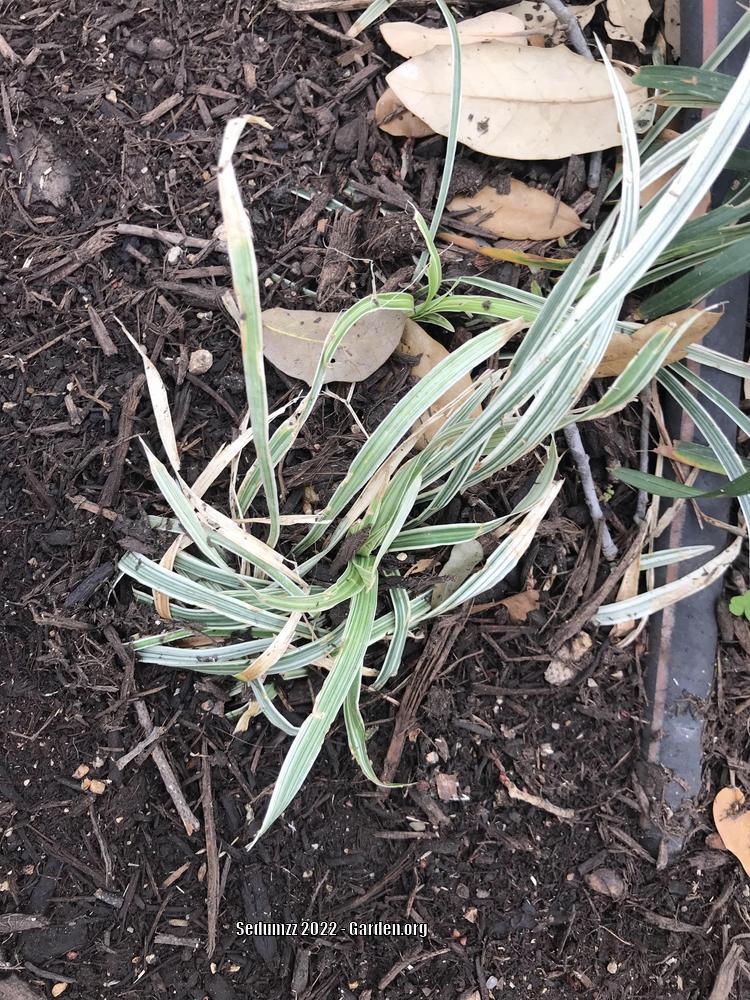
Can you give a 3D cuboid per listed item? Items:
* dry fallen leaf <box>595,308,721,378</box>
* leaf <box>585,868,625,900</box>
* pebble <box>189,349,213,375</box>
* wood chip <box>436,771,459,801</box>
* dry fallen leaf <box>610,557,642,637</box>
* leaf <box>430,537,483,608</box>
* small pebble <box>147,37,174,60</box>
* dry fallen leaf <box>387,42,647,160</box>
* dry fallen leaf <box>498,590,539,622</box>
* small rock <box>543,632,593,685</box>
[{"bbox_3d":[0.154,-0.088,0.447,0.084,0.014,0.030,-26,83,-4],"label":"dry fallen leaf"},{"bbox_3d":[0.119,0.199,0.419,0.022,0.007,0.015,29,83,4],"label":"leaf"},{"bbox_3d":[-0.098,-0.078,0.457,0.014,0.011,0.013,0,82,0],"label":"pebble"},{"bbox_3d":[0.036,0.142,0.399,0.011,0.004,0.012,-2,79,-2],"label":"wood chip"},{"bbox_3d":[0.114,0.042,0.366,0.009,0.009,0.040,14,82,2],"label":"dry fallen leaf"},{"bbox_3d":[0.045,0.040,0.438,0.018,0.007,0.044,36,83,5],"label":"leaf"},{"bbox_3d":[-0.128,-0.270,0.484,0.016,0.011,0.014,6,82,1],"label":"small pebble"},{"bbox_3d":[0.068,-0.193,0.391,0.127,0.014,0.057,3,82,0],"label":"dry fallen leaf"},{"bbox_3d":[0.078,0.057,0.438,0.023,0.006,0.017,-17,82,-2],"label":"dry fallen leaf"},{"bbox_3d":[0.099,0.080,0.411,0.016,0.014,0.032,40,80,7],"label":"small rock"}]

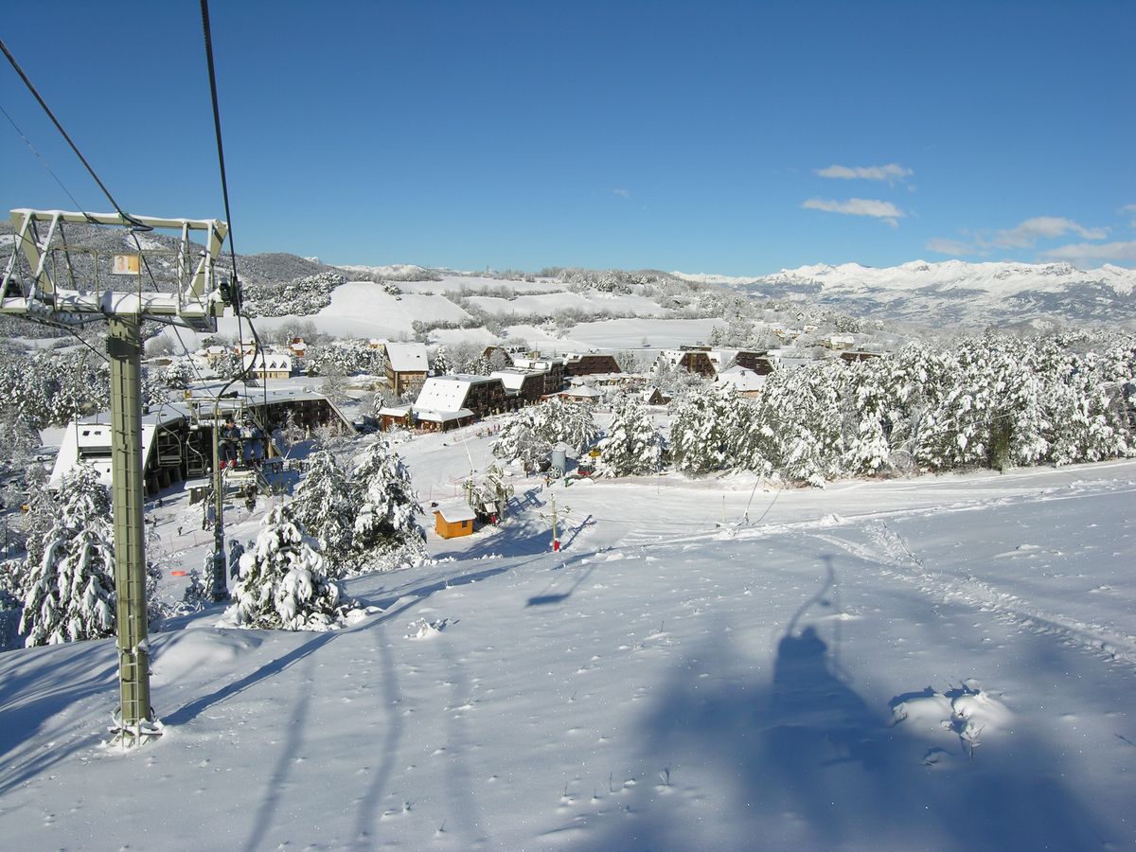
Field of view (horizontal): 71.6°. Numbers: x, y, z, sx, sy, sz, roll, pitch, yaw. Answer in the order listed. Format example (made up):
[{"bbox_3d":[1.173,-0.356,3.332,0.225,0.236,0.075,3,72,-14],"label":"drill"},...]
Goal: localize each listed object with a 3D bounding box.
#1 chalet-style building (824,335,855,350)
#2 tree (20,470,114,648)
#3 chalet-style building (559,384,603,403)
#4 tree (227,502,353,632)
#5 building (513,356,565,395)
[{"bbox_3d":[196.829,-60.687,570.000,19.000,11.000,11.000,2,8,3],"label":"chalet-style building"},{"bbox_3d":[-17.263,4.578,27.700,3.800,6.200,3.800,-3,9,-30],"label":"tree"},{"bbox_3d":[4.643,-11.436,282.000,13.500,5.800,11.500,5,8,20],"label":"chalet-style building"},{"bbox_3d":[-8.062,4.092,23.300,3.500,3.700,3.400,2,8,0],"label":"tree"},{"bbox_3d":[-10.832,-18.878,290.000,14.500,13.000,19.000,5,8,24],"label":"building"}]

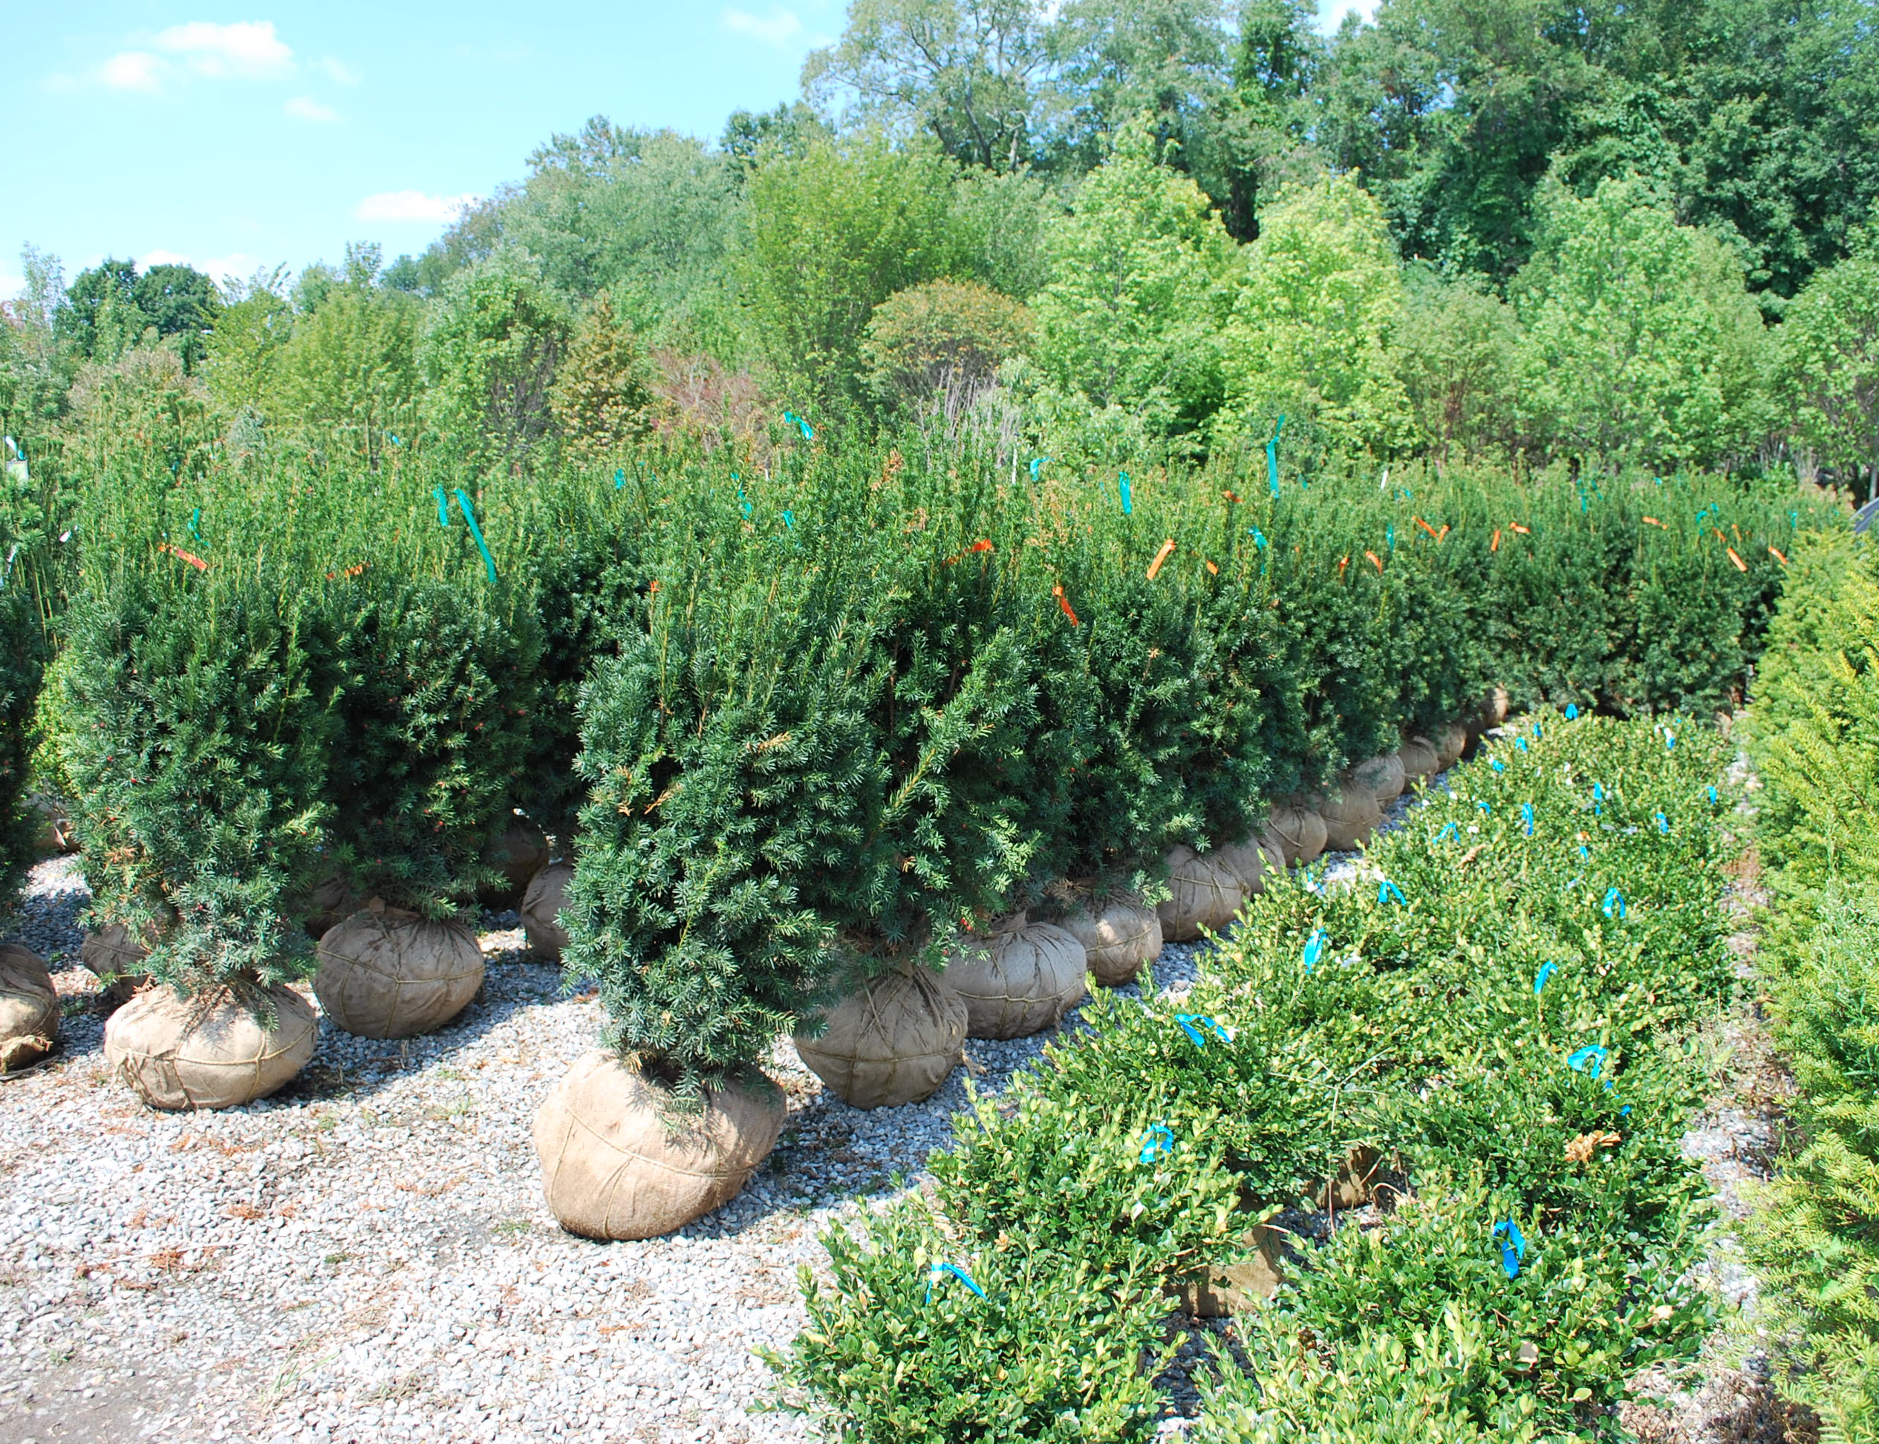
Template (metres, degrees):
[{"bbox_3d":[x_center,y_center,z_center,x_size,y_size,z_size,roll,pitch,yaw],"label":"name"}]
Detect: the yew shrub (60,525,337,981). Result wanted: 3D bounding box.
[{"bbox_3d":[-1.954,0.081,4.272,0.627,1.270,0.627,0,8,0],"label":"yew shrub"}]

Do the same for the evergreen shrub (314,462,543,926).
[{"bbox_3d":[-1.509,-0.085,4.778,0.637,1.324,0.637,0,8,0],"label":"evergreen shrub"}]

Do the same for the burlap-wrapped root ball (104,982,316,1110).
[{"bbox_3d":[-1.972,0.875,4.389,0.512,0.295,0.512,0,8,0],"label":"burlap-wrapped root ball"}]

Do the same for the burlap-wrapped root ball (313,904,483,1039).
[{"bbox_3d":[-1.638,0.753,4.901,0.481,0.388,0.481,0,8,0],"label":"burlap-wrapped root ball"}]

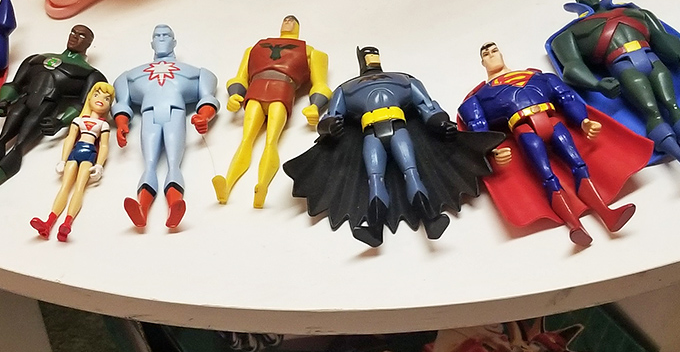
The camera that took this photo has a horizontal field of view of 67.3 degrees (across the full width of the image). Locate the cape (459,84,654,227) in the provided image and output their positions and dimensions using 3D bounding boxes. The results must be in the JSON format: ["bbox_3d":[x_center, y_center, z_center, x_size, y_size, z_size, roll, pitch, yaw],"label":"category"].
[{"bbox_3d":[0.108,-0.020,0.252,0.085,0.018,0.075,-17,62,-9],"label":"cape"}]

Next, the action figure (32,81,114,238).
[{"bbox_3d":[-0.124,-0.011,0.246,0.024,0.020,0.083,3,61,2],"label":"action figure"}]

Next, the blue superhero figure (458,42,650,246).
[{"bbox_3d":[0.107,-0.026,0.250,0.085,0.028,0.115,-17,62,-9],"label":"blue superhero figure"}]

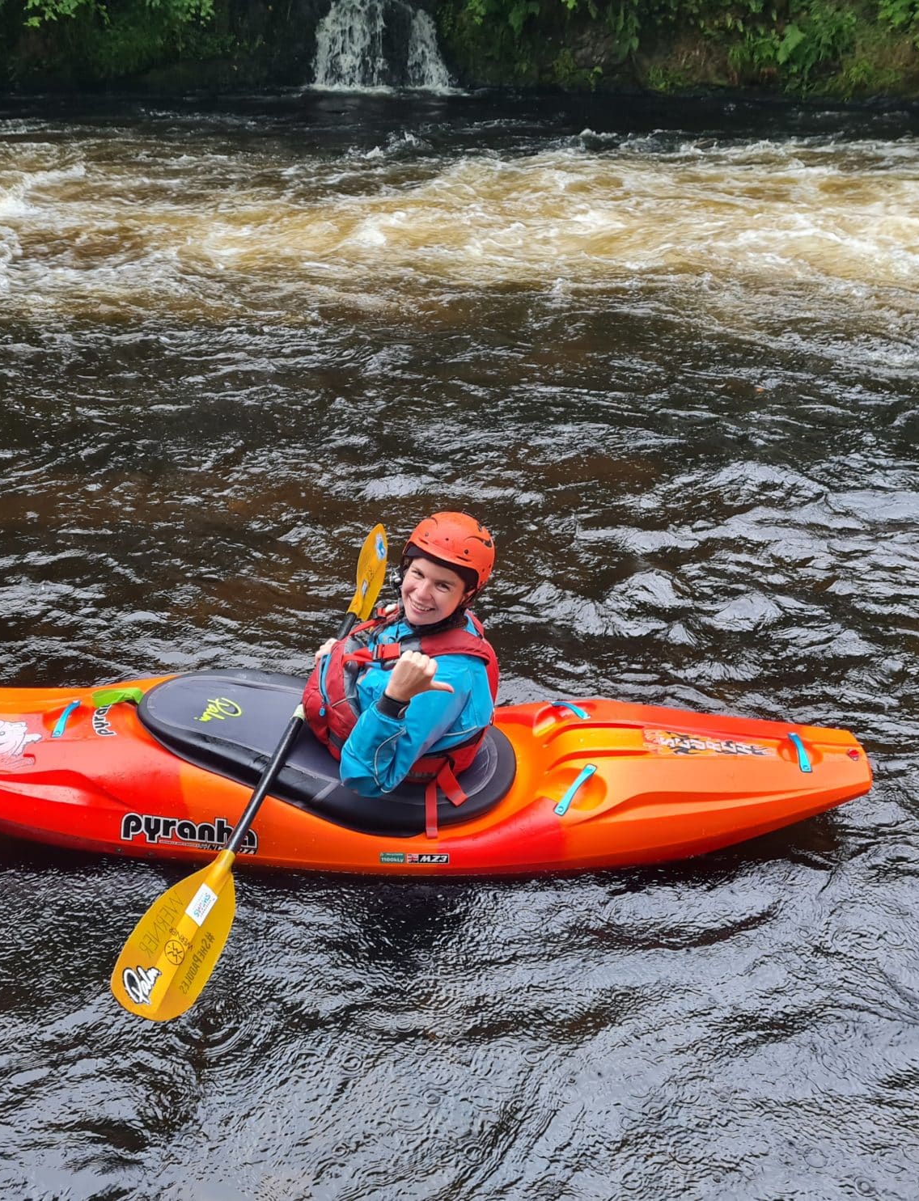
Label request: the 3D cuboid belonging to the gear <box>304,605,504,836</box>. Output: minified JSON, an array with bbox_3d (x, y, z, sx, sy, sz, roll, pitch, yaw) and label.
[{"bbox_3d":[-0.151,0.251,3.029,0.380,0.450,0.390,-7,28,-14],"label":"gear"}]

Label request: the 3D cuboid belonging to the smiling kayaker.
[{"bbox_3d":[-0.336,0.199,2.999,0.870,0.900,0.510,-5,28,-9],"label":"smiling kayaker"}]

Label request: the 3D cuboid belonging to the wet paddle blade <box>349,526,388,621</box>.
[{"bbox_3d":[-0.275,-0.088,3.695,0.190,0.060,0.460,-19,28,22],"label":"wet paddle blade"}]

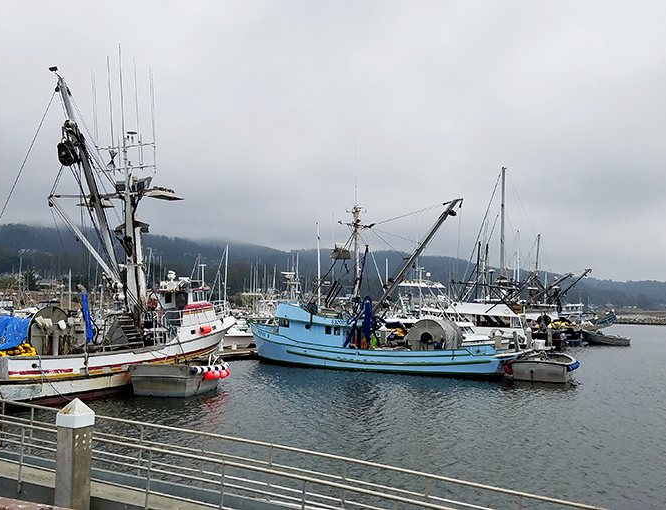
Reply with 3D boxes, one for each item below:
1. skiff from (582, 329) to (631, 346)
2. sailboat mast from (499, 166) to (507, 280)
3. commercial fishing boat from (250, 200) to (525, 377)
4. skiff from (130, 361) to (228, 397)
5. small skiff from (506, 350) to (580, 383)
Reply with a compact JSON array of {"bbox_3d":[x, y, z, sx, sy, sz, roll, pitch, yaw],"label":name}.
[{"bbox_3d":[36.259,11.152,67.920,5.900,1.500,2.000,-4,-8,37],"label":"skiff"},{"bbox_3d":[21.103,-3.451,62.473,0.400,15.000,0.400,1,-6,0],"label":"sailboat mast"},{"bbox_3d":[2.949,2.274,38.767,19.900,12.000,5.600,-1,-7,17],"label":"commercial fishing boat"},{"bbox_3d":[-7.472,6.050,26.175,3.000,1.500,5.000,-1,-6,12],"label":"skiff"},{"bbox_3d":[13.654,6.973,32.277,3.100,1.500,5.300,-3,-7,29],"label":"small skiff"}]

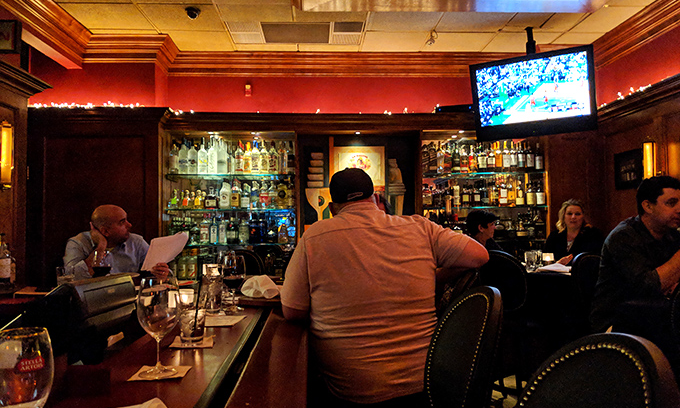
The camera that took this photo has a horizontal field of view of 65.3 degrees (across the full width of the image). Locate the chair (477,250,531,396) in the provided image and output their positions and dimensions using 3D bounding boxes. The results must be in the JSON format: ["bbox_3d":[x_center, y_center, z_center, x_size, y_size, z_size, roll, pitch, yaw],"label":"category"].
[{"bbox_3d":[1.320,0.975,4.142,0.470,1.220,0.540,-2,-3,34],"label":"chair"}]

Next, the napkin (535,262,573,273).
[{"bbox_3d":[1.559,0.470,3.864,0.240,0.050,0.210,-1,-2,22],"label":"napkin"}]

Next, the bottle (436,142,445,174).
[{"bbox_3d":[0.984,-0.452,5.169,0.078,0.309,0.078,0,-2,-2],"label":"bottle"}]

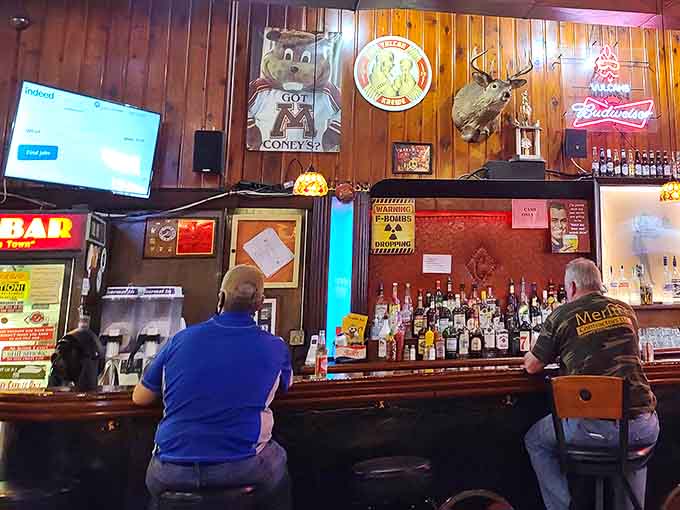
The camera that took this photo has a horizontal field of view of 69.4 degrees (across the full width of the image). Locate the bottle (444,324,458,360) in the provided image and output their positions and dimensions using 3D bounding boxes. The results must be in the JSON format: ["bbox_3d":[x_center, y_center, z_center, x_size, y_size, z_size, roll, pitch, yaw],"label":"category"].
[{"bbox_3d":[0.720,0.560,3.171,0.084,0.226,0.084,1,-7,-9],"label":"bottle"}]

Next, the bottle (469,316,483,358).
[{"bbox_3d":[0.875,0.536,3.160,0.080,0.264,0.080,2,-7,-9],"label":"bottle"}]

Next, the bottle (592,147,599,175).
[{"bbox_3d":[2.012,-0.734,3.860,0.062,0.236,0.062,2,-7,-10],"label":"bottle"}]

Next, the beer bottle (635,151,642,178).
[{"bbox_3d":[2.358,-0.718,3.880,0.062,0.229,0.062,2,-7,-9],"label":"beer bottle"}]

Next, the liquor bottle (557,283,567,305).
[{"bbox_3d":[1.692,0.385,3.744,0.078,0.300,0.078,2,-7,-10],"label":"liquor bottle"}]

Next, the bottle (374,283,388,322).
[{"bbox_3d":[0.280,0.349,3.289,0.080,0.323,0.080,1,-7,-9],"label":"bottle"}]

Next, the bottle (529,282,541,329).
[{"bbox_3d":[1.430,0.374,3.602,0.085,0.343,0.085,2,-7,-9],"label":"bottle"}]

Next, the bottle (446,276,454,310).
[{"bbox_3d":[0.756,0.311,3.360,0.080,0.327,0.080,2,-7,-9],"label":"bottle"}]

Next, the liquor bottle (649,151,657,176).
[{"bbox_3d":[2.502,-0.726,3.931,0.061,0.232,0.061,1,-7,-9],"label":"liquor bottle"}]

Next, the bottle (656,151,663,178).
[{"bbox_3d":[2.576,-0.729,3.957,0.062,0.230,0.062,2,-7,-10],"label":"bottle"}]

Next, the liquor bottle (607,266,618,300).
[{"bbox_3d":[2.085,0.233,3.750,0.074,0.290,0.074,2,-7,-9],"label":"liquor bottle"}]

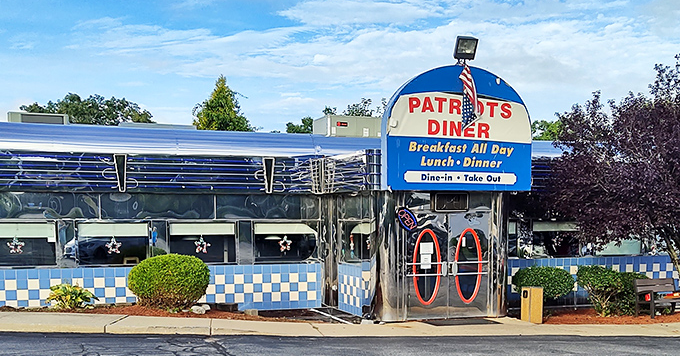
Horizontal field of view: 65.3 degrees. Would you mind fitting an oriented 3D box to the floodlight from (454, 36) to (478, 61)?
[{"bbox_3d":[2.344,-2.405,9.850,0.360,0.380,0.200,0,26,-6],"label":"floodlight"}]

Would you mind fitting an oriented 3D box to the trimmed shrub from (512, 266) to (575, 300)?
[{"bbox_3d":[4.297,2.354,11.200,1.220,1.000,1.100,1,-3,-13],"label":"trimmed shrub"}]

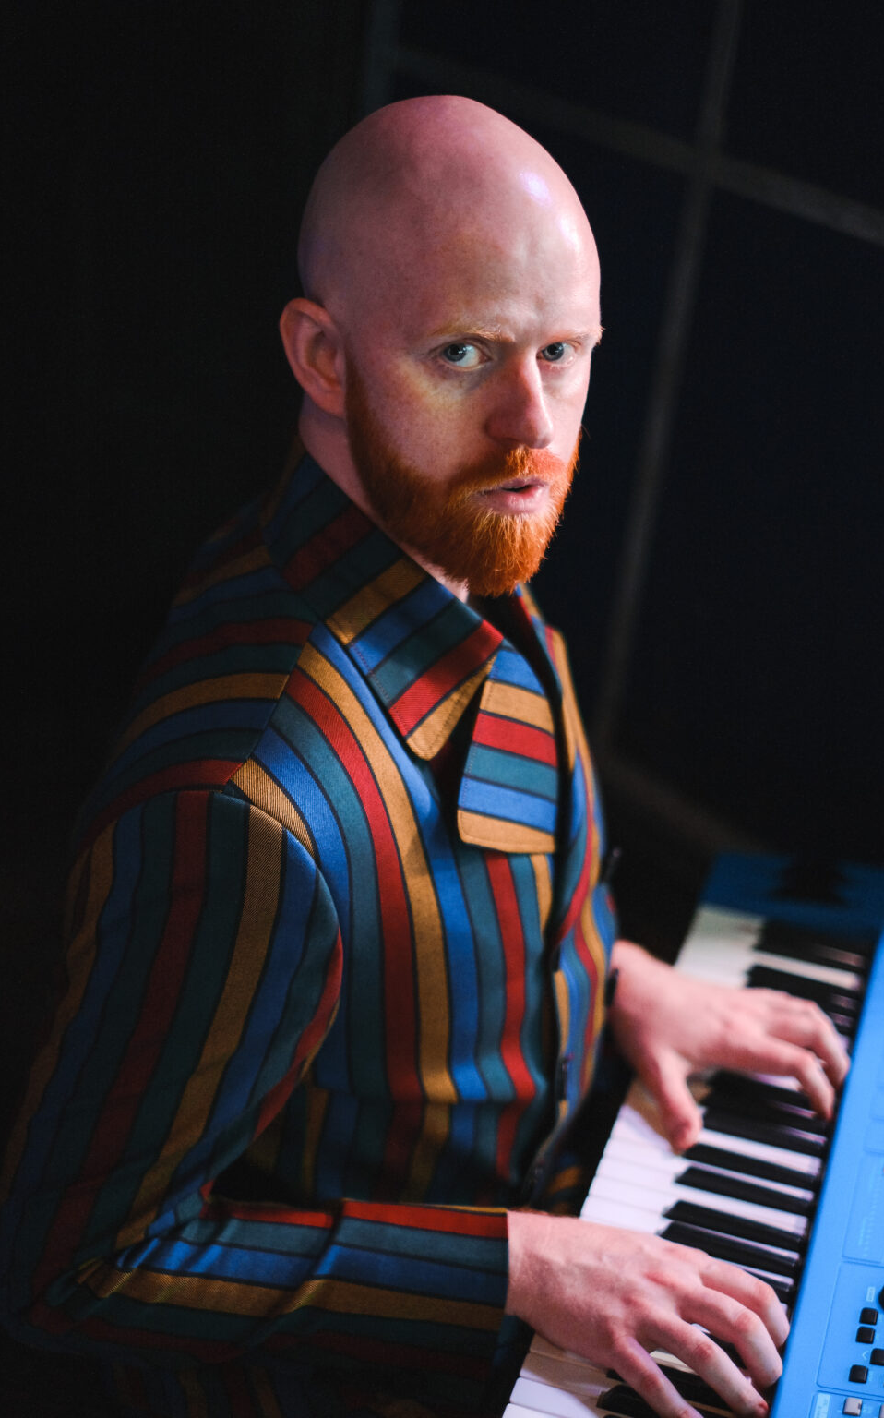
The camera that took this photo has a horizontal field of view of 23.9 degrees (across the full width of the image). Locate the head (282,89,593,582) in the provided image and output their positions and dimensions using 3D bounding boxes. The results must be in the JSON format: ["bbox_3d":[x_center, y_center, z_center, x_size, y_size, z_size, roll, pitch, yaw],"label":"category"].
[{"bbox_3d":[0.003,-0.214,1.210,0.178,0.252,0.225,-9,30,-27],"label":"head"}]

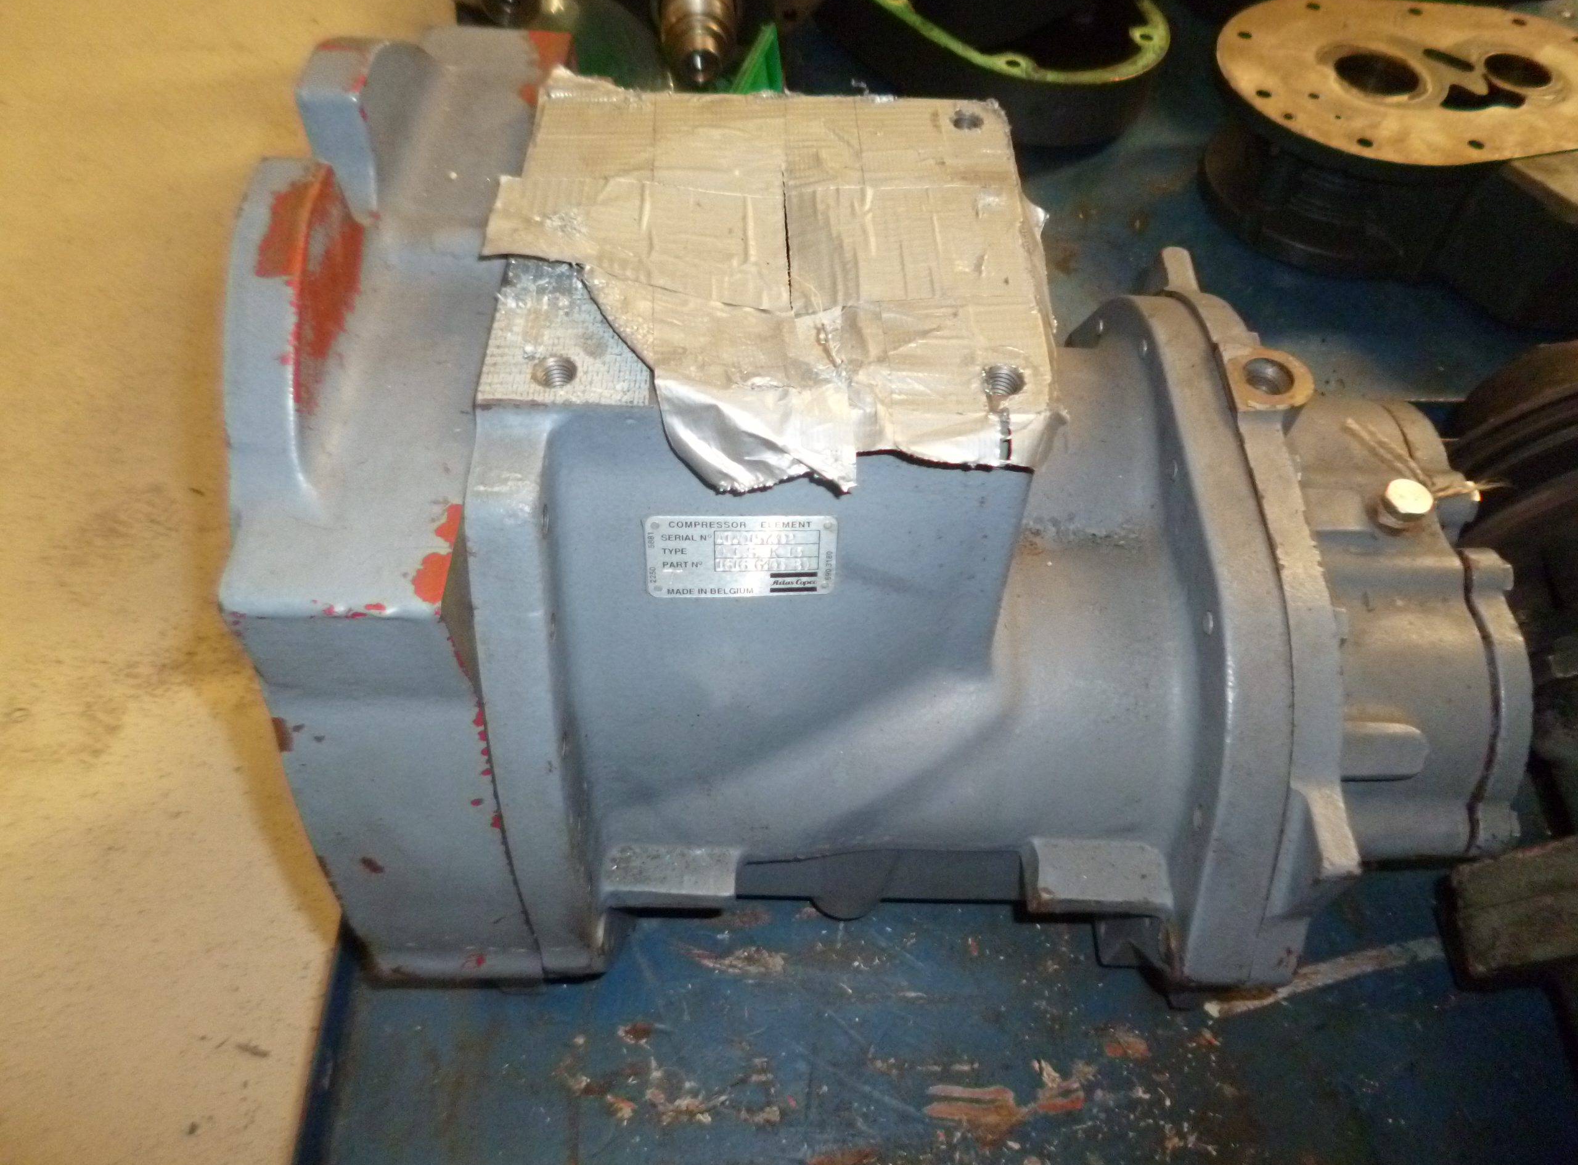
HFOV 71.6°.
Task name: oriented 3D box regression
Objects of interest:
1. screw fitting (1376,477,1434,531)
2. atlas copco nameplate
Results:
[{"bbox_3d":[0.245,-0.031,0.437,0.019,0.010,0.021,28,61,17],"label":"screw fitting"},{"bbox_3d":[-0.015,-0.008,0.349,0.060,0.030,0.001,-1,33,-5],"label":"atlas copco nameplate"}]

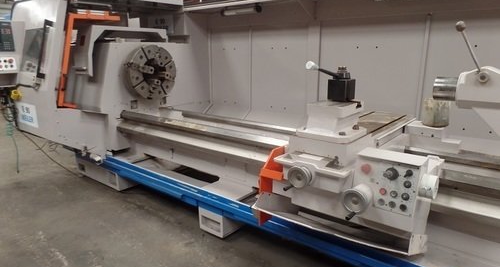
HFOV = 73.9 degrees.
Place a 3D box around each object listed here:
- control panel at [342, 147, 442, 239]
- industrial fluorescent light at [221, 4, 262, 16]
[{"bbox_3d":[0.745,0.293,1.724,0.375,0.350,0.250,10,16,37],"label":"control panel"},{"bbox_3d":[-0.108,-1.434,3.892,0.630,0.075,0.075,10,16,37],"label":"industrial fluorescent light"}]

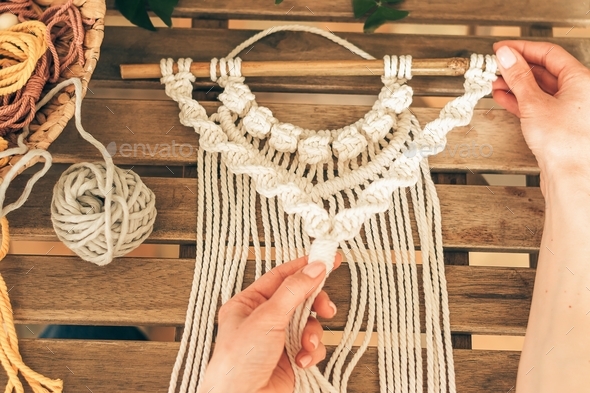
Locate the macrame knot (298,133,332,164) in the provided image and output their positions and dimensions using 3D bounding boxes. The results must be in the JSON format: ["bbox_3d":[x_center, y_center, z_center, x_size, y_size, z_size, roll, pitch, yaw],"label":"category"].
[{"bbox_3d":[0.015,-0.036,0.932,0.024,0.020,0.024,-2,70,-2],"label":"macrame knot"}]

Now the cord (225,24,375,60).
[{"bbox_3d":[0.004,-0.120,0.956,0.115,0.014,0.028,0,70,0],"label":"cord"}]

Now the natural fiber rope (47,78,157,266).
[{"bbox_3d":[-0.138,-0.011,0.890,0.080,0.080,0.123,2,70,0],"label":"natural fiber rope"}]

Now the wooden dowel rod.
[{"bbox_3d":[0.014,-0.099,0.952,0.301,0.012,0.012,-1,70,2],"label":"wooden dowel rod"}]

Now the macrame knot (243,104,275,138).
[{"bbox_3d":[-0.028,-0.056,0.938,0.024,0.020,0.024,30,72,9],"label":"macrame knot"}]

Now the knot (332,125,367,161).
[{"bbox_3d":[0.041,-0.041,0.934,0.024,0.020,0.024,-18,72,-8],"label":"knot"}]

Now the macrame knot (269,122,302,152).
[{"bbox_3d":[-0.008,-0.044,0.934,0.024,0.020,0.024,15,71,4],"label":"macrame knot"}]

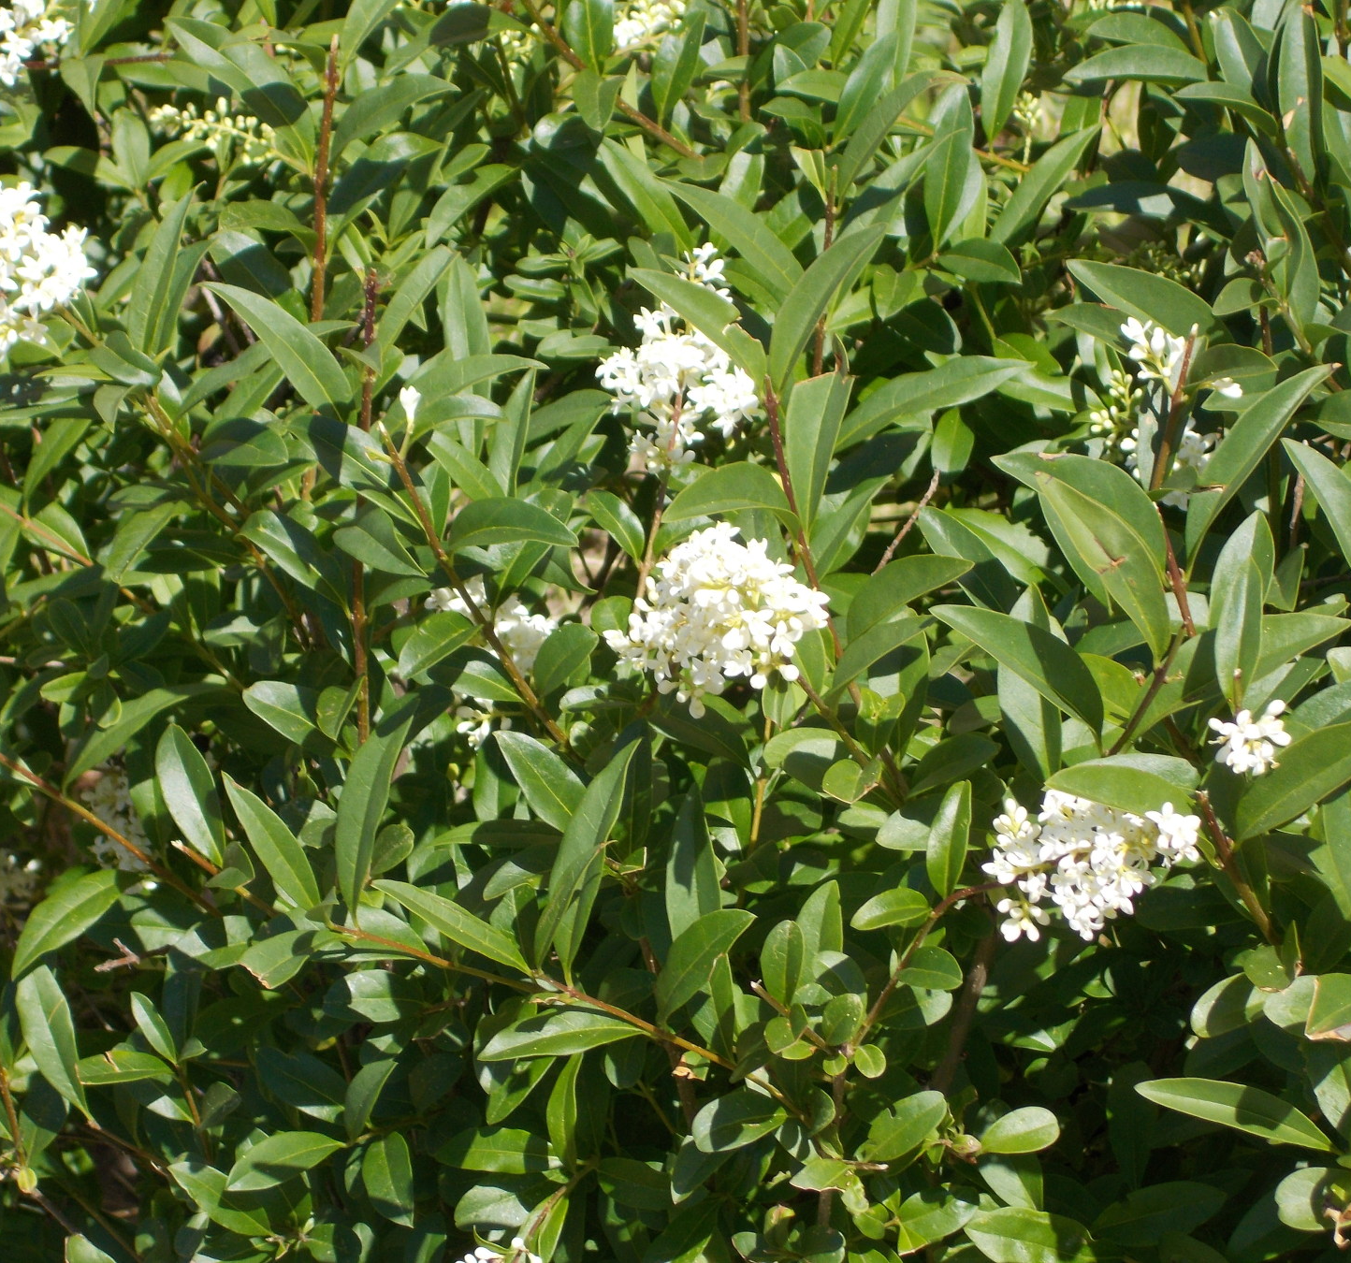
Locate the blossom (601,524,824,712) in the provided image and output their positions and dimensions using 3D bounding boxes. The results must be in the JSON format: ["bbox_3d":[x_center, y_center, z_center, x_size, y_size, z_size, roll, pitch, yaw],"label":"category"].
[{"bbox_3d":[0.011,-0.003,1.650,0.058,0.047,0.047,0,16,0],"label":"blossom"}]

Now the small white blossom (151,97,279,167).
[{"bbox_3d":[-0.130,-0.140,1.780,0.036,0.019,0.022,0,16,0],"label":"small white blossom"}]

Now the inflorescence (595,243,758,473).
[{"bbox_3d":[0.001,-0.074,1.700,0.042,0.058,0.040,0,16,0],"label":"inflorescence"}]

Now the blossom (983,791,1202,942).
[{"bbox_3d":[0.100,0.057,1.520,0.053,0.038,0.038,-18,0,9],"label":"blossom"}]

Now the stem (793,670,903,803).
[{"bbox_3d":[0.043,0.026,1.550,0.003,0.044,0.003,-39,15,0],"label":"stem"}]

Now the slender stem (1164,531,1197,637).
[{"bbox_3d":[0.130,-0.012,1.630,0.002,0.029,0.002,-16,15,0],"label":"slender stem"}]

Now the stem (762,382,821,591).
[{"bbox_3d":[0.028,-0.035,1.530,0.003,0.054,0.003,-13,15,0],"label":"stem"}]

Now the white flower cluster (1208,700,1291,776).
[{"bbox_3d":[0.147,0.027,1.620,0.021,0.018,0.018,0,16,0],"label":"white flower cluster"}]

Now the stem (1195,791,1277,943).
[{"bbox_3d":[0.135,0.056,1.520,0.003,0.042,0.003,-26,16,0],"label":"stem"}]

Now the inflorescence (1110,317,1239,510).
[{"bbox_3d":[0.121,-0.053,1.540,0.034,0.048,0.034,9,19,0],"label":"inflorescence"}]

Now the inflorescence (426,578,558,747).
[{"bbox_3d":[-0.046,0.007,1.600,0.036,0.043,0.034,0,20,0],"label":"inflorescence"}]

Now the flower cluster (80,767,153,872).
[{"bbox_3d":[-0.155,0.052,1.750,0.021,0.030,0.021,0,16,0],"label":"flower cluster"}]

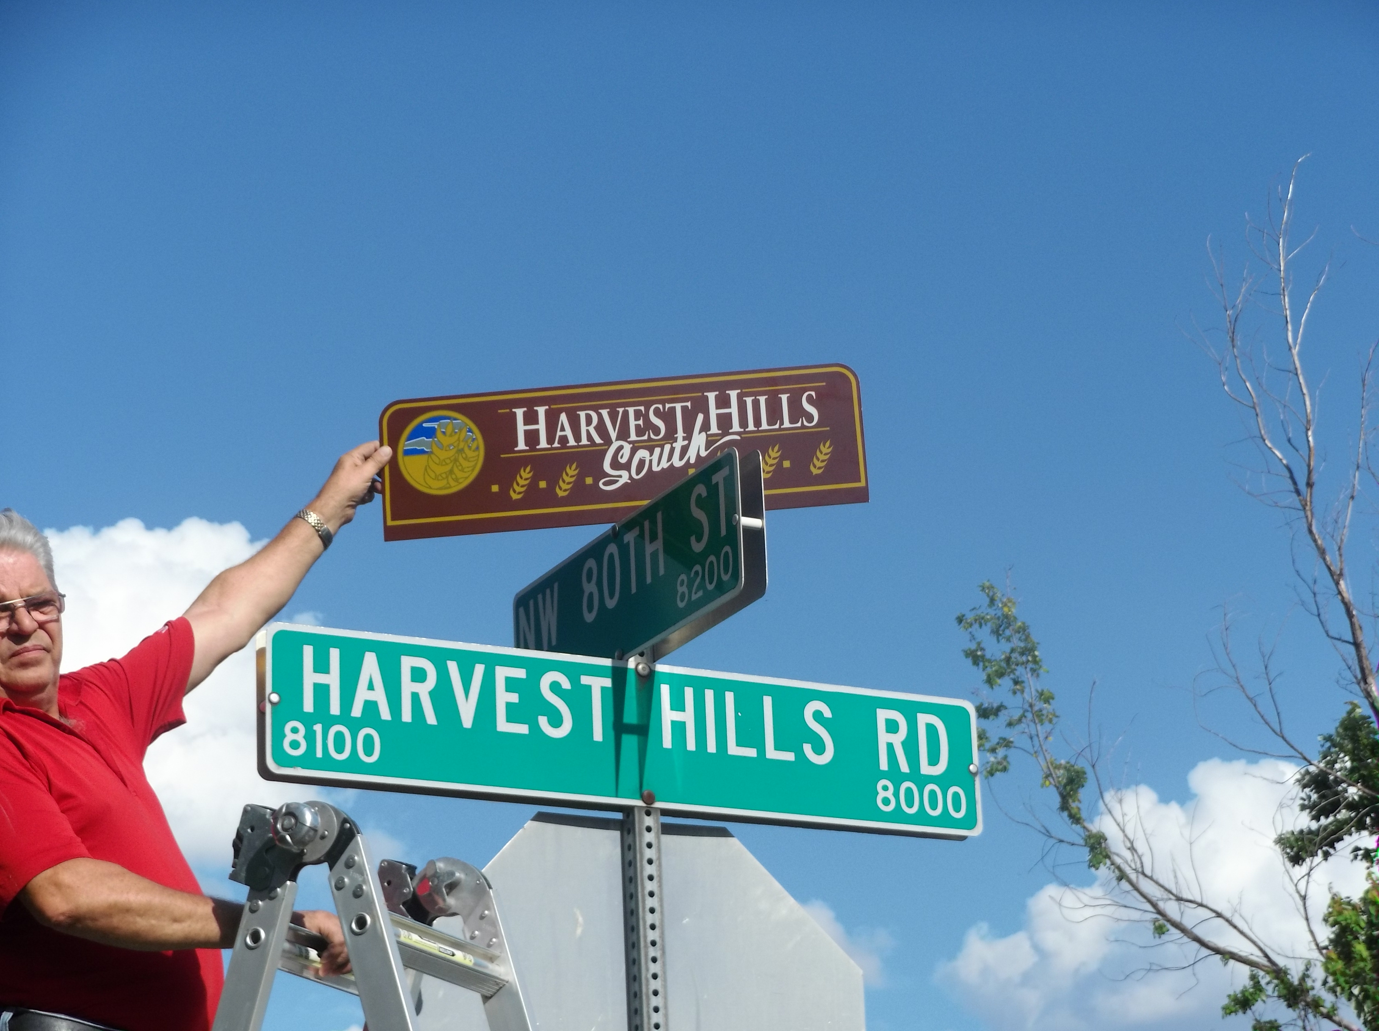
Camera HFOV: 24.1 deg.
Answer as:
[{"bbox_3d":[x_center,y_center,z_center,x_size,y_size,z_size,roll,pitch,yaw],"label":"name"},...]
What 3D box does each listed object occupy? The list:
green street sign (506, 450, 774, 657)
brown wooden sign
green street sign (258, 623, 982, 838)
[{"bbox_3d":[-0.087,0.125,5.037,0.045,0.229,0.765,8,-22,-27],"label":"green street sign"},{"bbox_3d":[-0.107,-0.102,5.118,0.765,0.232,0.010,-5,-19,2],"label":"brown wooden sign"},{"bbox_3d":[-0.082,0.343,4.962,1.230,0.229,0.045,8,-22,-27],"label":"green street sign"}]

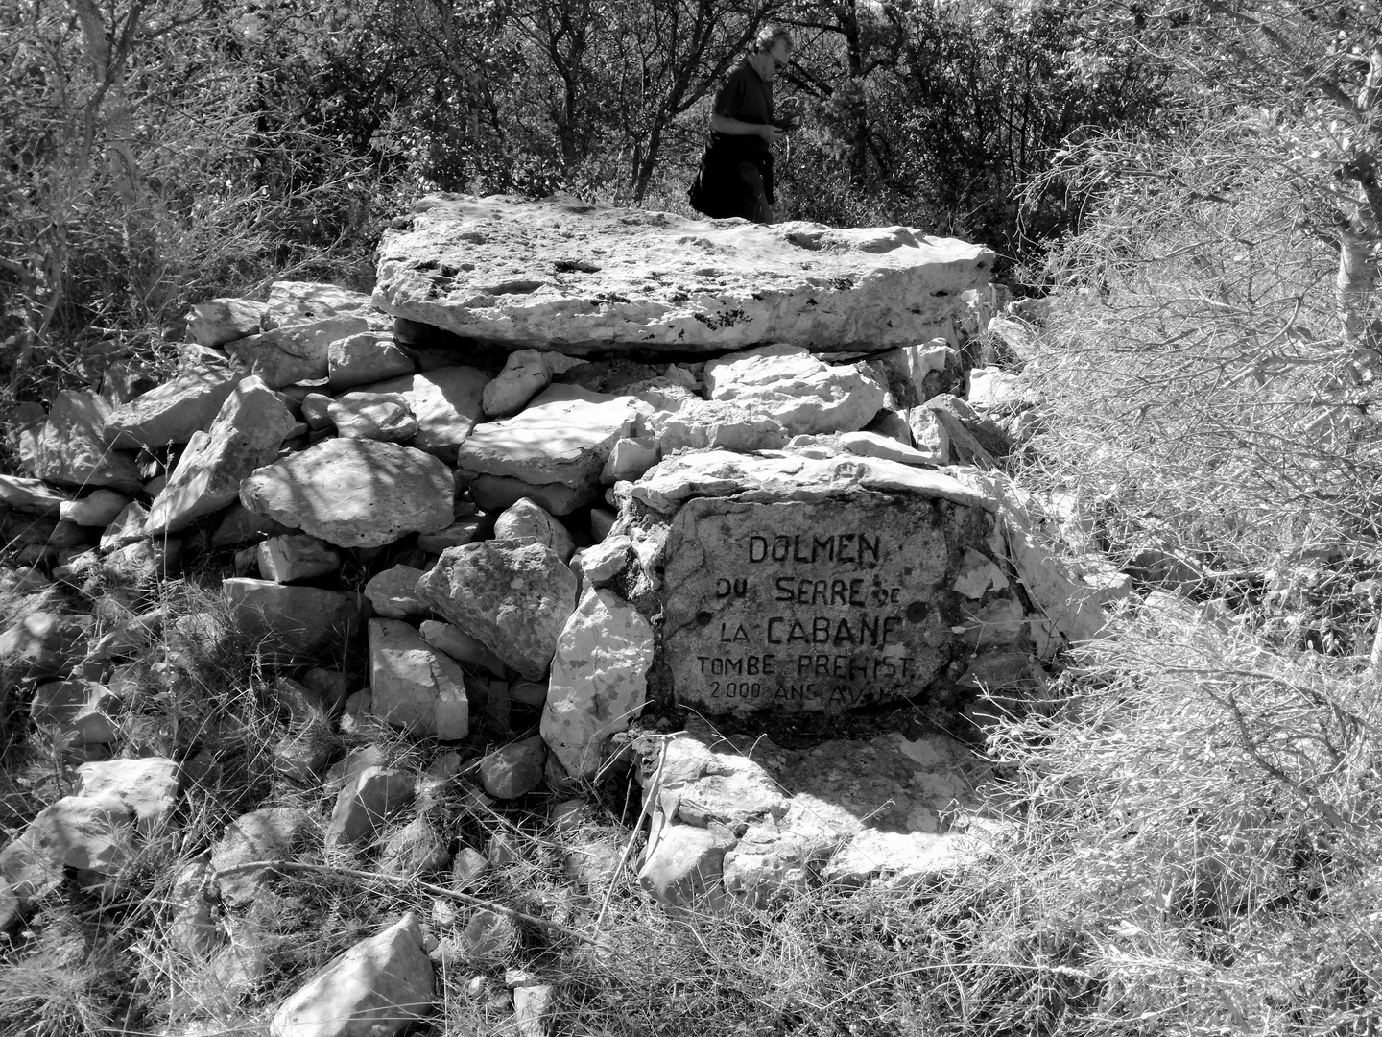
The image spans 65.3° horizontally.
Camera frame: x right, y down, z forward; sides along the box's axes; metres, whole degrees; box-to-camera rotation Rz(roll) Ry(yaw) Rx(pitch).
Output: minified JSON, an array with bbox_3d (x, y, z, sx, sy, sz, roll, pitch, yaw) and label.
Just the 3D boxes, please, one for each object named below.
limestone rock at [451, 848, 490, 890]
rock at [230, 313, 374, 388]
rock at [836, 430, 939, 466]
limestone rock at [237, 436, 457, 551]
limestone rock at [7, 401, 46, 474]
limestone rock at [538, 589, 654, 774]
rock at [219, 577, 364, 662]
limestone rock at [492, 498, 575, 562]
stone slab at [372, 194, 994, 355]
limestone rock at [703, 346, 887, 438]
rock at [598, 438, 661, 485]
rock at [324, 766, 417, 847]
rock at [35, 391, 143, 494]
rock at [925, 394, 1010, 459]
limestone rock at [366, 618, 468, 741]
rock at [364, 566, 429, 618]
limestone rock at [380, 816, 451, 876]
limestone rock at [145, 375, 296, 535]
[{"bbox_3d":[-0.496,0.787,2.420,0.085,0.085,0.080,0,21,0],"label":"limestone rock"},{"bbox_3d":[-1.329,-0.575,3.700,0.489,0.222,0.300,-5,21,-14],"label":"rock"},{"bbox_3d":[0.574,-0.208,3.150,0.270,0.080,0.160,9,21,24],"label":"rock"},{"bbox_3d":[-1.053,-0.081,3.300,0.610,0.170,0.370,1,59,-2],"label":"limestone rock"},{"bbox_3d":[-2.246,-0.268,3.650,0.120,0.251,0.140,-12,24,-30],"label":"limestone rock"},{"bbox_3d":[-0.248,0.432,2.830,0.270,0.460,0.200,10,12,3],"label":"limestone rock"},{"bbox_3d":[-1.152,0.292,3.120,0.400,0.200,0.240,3,21,-1],"label":"rock"},{"bbox_3d":[-0.421,0.047,2.920,0.225,0.190,0.190,0,20,0],"label":"limestone rock"},{"bbox_3d":[-0.031,-0.937,4.150,2.120,0.300,1.200,1,25,-3],"label":"stone slab"},{"bbox_3d":[0.322,-0.430,3.550,0.580,0.220,0.400,0,20,1],"label":"limestone rock"},{"bbox_3d":[-0.173,-0.167,3.100,0.175,0.121,0.150,0,20,0],"label":"rock"},{"bbox_3d":[-0.743,0.670,2.500,0.193,0.138,0.160,-9,22,-23],"label":"rock"},{"bbox_3d":[-1.982,-0.253,3.550,0.310,0.290,0.220,-9,22,-23],"label":"rock"},{"bbox_3d":[0.808,-0.270,3.150,0.250,0.140,0.200,28,17,-10],"label":"rock"},{"bbox_3d":[-0.708,0.417,2.820,0.245,0.277,0.200,-5,21,-13],"label":"limestone rock"},{"bbox_3d":[-0.815,0.203,3.000,0.183,0.116,0.160,-5,21,-14],"label":"rock"},{"bbox_3d":[-0.614,0.726,2.400,0.145,0.105,0.130,-6,20,-16],"label":"limestone rock"},{"bbox_3d":[-1.419,-0.190,3.250,0.200,0.560,0.200,36,-5,-12],"label":"limestone rock"}]

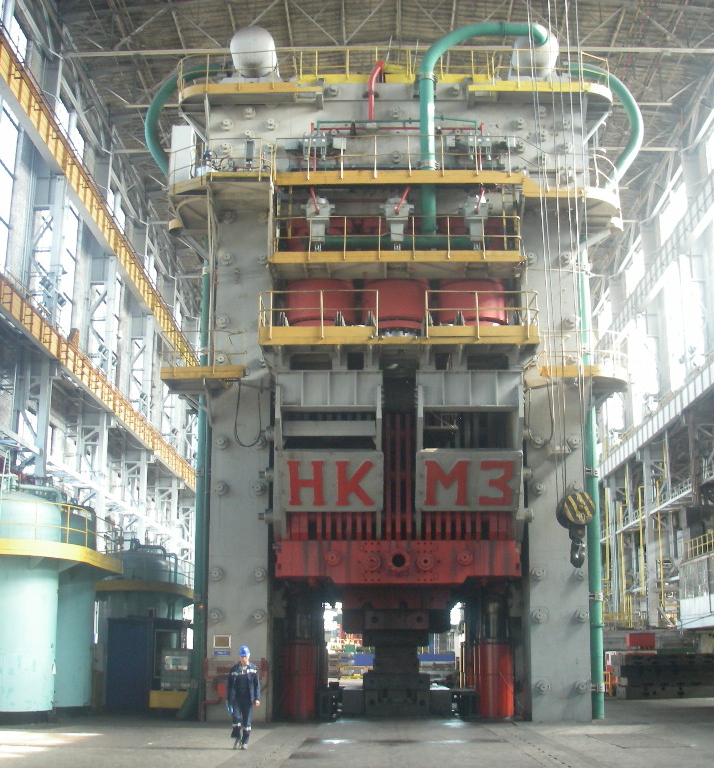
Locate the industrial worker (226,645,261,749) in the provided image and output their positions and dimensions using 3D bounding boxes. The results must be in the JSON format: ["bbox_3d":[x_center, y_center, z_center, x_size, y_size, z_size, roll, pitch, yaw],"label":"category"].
[{"bbox_3d":[-2.038,5.621,20.191,0.612,1.783,0.500,0,-14,1],"label":"industrial worker"}]

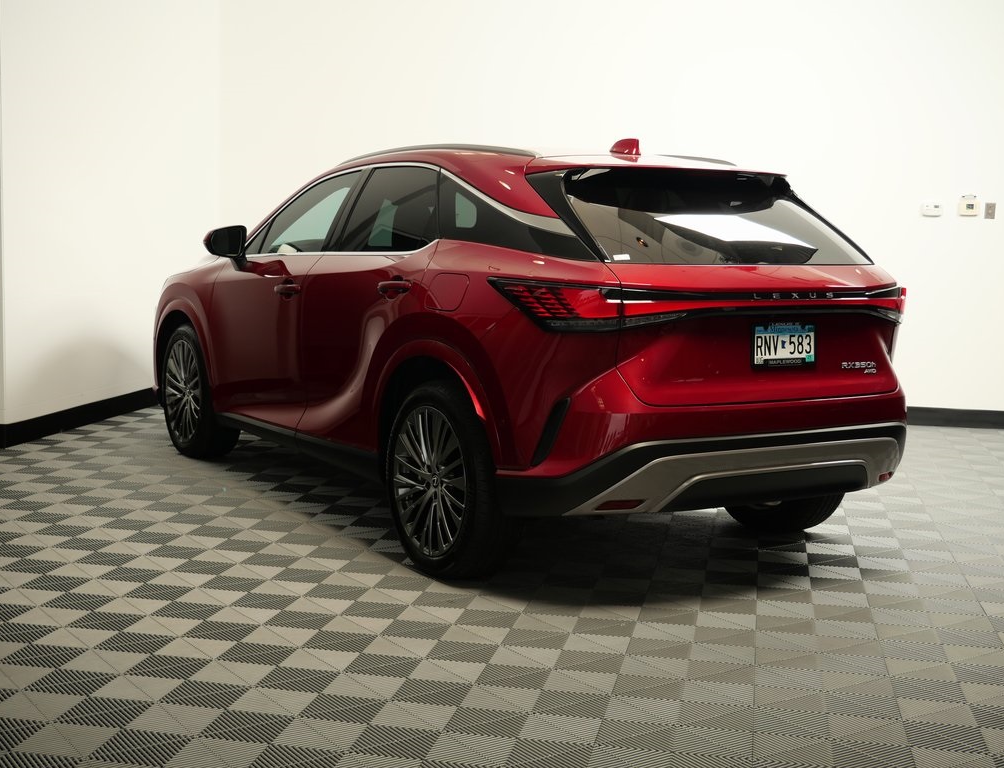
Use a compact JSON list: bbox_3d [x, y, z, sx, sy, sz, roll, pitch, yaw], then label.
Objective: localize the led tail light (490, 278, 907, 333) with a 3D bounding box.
[{"bbox_3d":[0.869,-0.293,4.822,1.790,0.165,0.620,-3,8,-32],"label":"led tail light"}]

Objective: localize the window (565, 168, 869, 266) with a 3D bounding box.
[{"bbox_3d":[0.815,-0.641,4.884,1.290,0.090,0.520,-3,46,-32],"label":"window"}]

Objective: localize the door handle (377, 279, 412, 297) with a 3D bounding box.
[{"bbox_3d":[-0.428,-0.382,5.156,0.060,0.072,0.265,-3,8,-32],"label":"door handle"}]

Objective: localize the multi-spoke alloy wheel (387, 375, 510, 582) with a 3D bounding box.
[{"bbox_3d":[-0.185,0.359,4.963,0.240,0.762,0.768,-3,8,-32],"label":"multi-spoke alloy wheel"}]

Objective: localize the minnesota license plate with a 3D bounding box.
[{"bbox_3d":[1.005,-0.139,4.620,0.306,0.157,0.020,-3,3,-32],"label":"minnesota license plate"}]

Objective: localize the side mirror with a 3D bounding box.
[{"bbox_3d":[-1.388,-0.695,6.501,0.225,0.195,0.150,-3,8,-32],"label":"side mirror"}]

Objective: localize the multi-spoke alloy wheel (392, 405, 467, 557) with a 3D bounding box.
[{"bbox_3d":[-0.210,0.364,4.948,0.160,0.572,0.572,-3,8,-32],"label":"multi-spoke alloy wheel"}]

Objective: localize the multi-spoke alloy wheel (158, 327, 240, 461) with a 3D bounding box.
[{"bbox_3d":[-1.698,0.038,7.357,0.240,0.762,0.768,-3,8,-32],"label":"multi-spoke alloy wheel"}]

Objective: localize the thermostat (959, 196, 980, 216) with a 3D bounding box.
[{"bbox_3d":[3.348,-1.275,9.320,0.150,0.150,0.040,3,7,9],"label":"thermostat"}]

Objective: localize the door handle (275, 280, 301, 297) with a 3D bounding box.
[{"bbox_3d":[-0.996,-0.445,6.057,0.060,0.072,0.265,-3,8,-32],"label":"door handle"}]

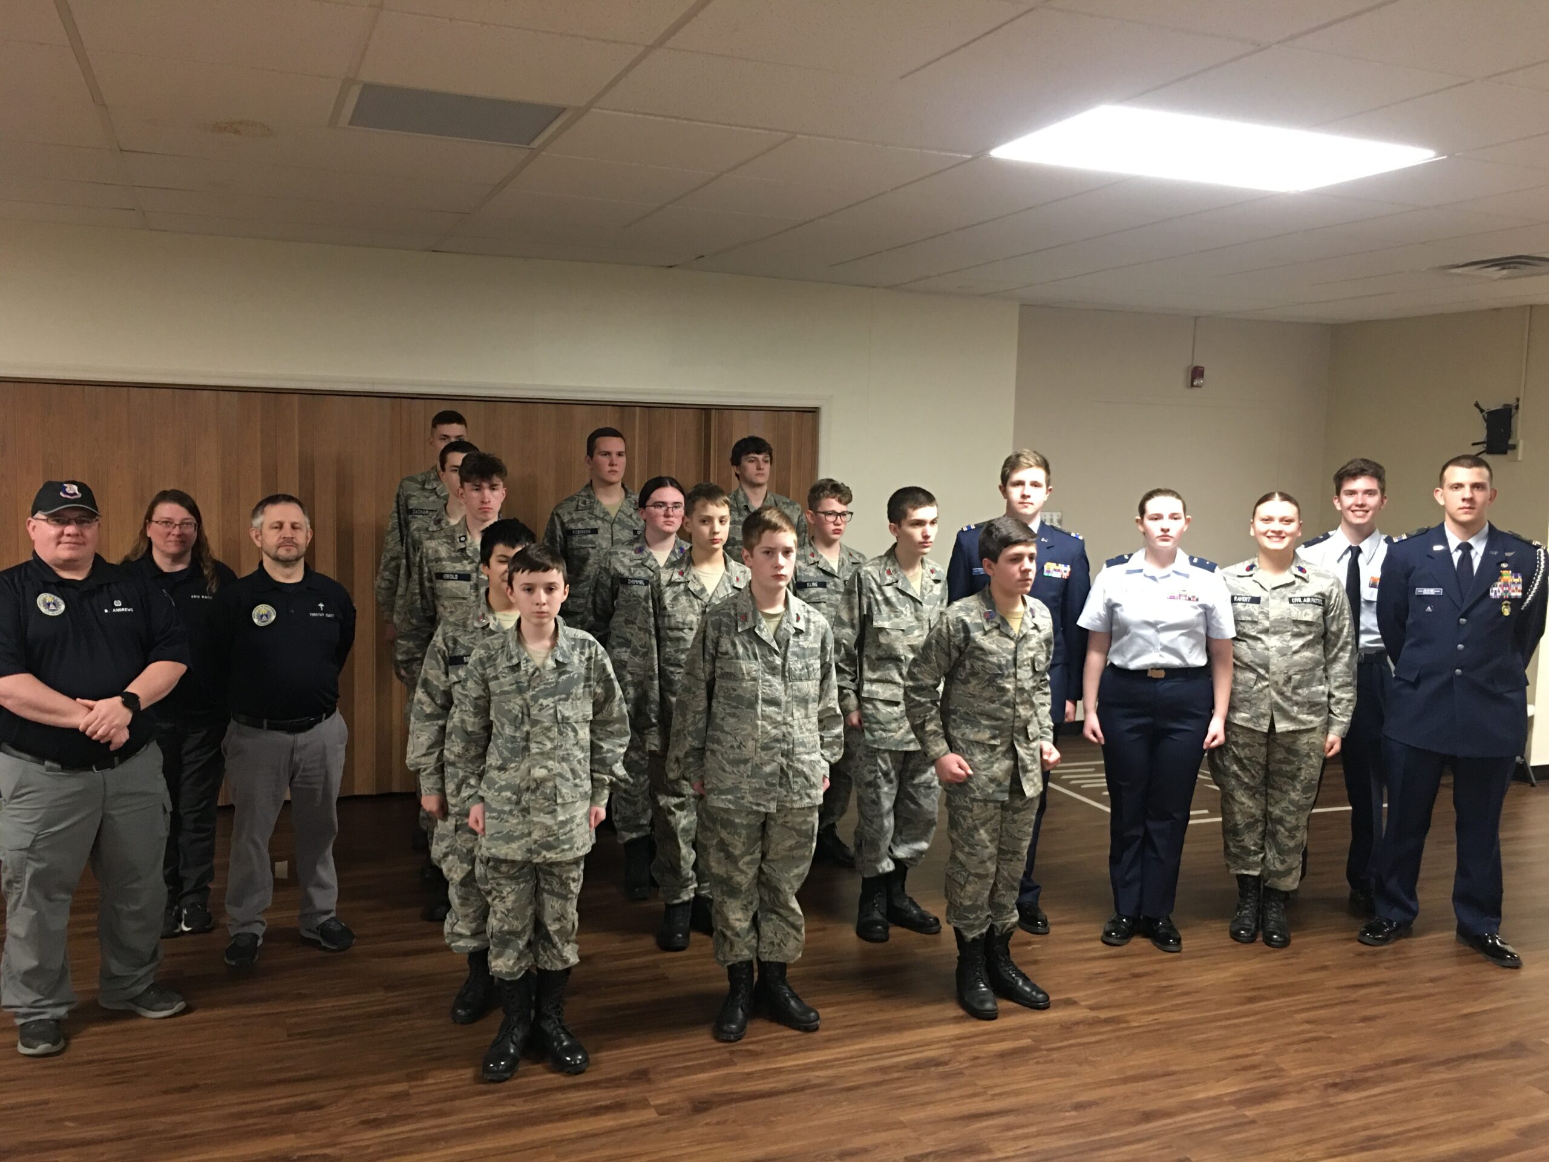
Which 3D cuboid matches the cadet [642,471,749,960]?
[{"bbox_3d":[-0.252,0.470,4.713,0.470,1.644,0.330,-2,7,-23],"label":"cadet"}]

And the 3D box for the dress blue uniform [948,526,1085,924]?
[{"bbox_3d":[0.928,0.519,4.913,0.550,1.505,0.310,0,6,-14],"label":"dress blue uniform"}]

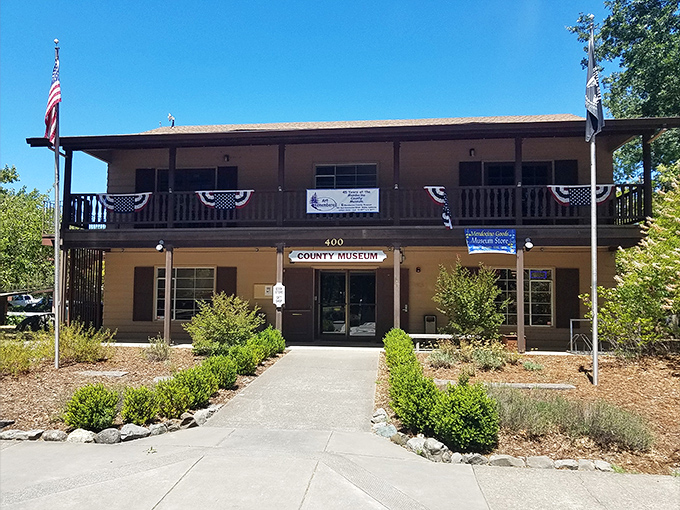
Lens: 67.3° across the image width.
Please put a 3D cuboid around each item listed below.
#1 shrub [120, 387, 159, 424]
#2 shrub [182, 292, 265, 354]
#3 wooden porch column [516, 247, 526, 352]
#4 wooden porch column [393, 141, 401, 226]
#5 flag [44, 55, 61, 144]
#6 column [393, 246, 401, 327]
[{"bbox_3d":[-2.677,1.996,6.843,0.502,0.438,0.502,1,-3,-21],"label":"shrub"},{"bbox_3d":[-2.747,1.631,12.244,1.814,1.460,1.814,0,-4,7],"label":"shrub"},{"bbox_3d":[4.406,1.076,12.419,0.145,2.581,0.145,0,-4,6],"label":"wooden porch column"},{"bbox_3d":[1.457,-1.812,12.941,0.145,2.217,0.145,0,-4,6],"label":"wooden porch column"},{"bbox_3d":[-5.714,-3.091,10.150,0.310,1.770,0.240,0,-4,6],"label":"flag"},{"bbox_3d":[1.436,1.076,12.752,0.145,2.581,0.145,0,-4,6],"label":"column"}]

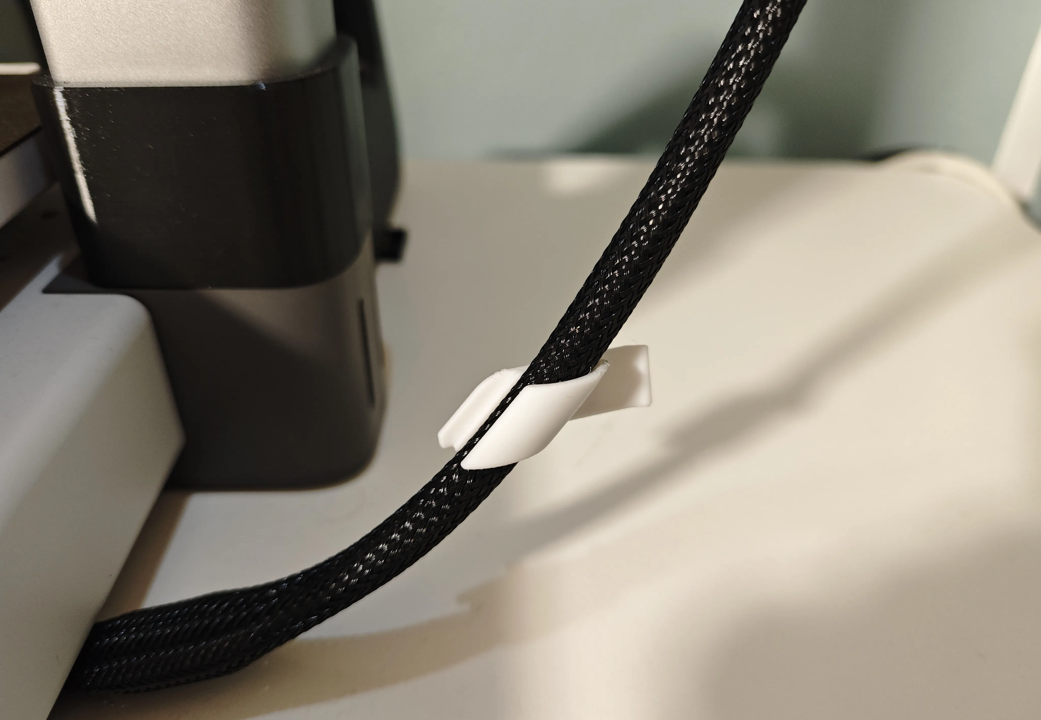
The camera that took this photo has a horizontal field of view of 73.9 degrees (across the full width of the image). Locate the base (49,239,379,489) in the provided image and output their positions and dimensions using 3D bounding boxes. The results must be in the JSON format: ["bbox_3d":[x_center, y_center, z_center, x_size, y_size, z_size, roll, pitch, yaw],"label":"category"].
[{"bbox_3d":[-0.065,-0.008,0.172,0.059,0.051,0.063,0,33,-5],"label":"base"}]

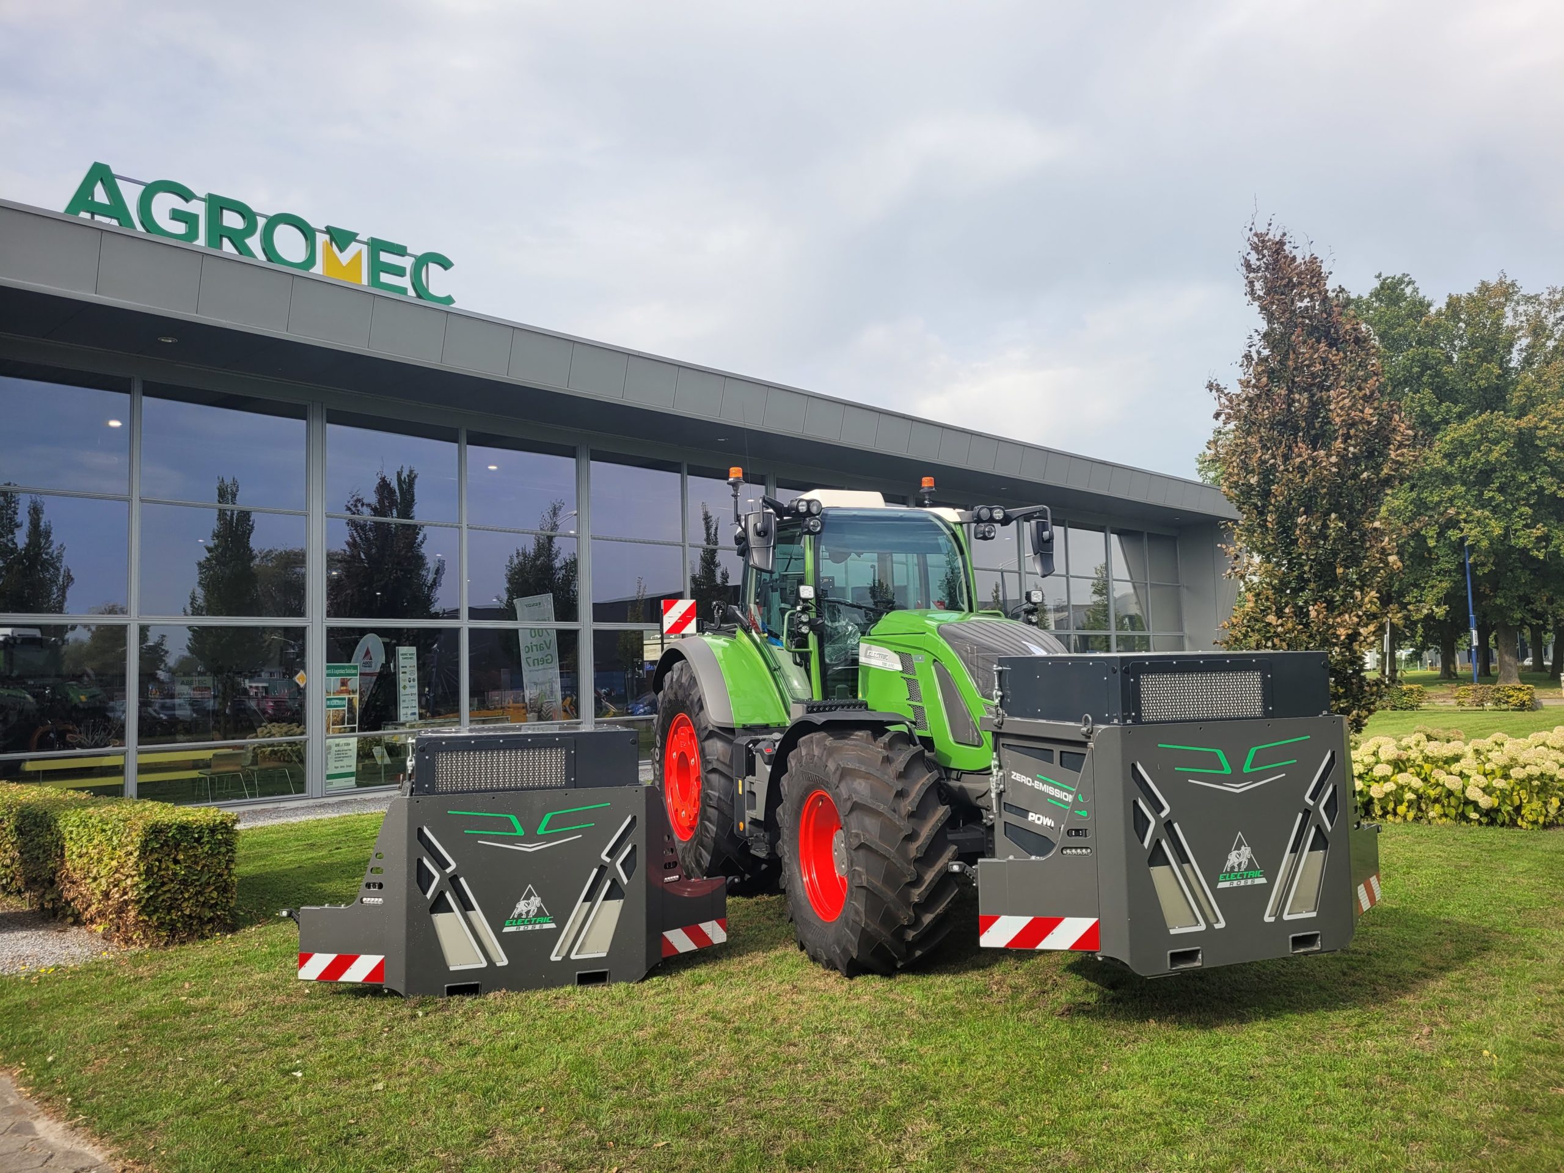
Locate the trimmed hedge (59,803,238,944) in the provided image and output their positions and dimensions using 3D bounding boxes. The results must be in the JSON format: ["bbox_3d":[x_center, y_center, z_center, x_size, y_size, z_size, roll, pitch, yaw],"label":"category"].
[{"bbox_3d":[-4.643,2.051,8.574,1.650,0.800,0.630,-5,-6,43],"label":"trimmed hedge"}]

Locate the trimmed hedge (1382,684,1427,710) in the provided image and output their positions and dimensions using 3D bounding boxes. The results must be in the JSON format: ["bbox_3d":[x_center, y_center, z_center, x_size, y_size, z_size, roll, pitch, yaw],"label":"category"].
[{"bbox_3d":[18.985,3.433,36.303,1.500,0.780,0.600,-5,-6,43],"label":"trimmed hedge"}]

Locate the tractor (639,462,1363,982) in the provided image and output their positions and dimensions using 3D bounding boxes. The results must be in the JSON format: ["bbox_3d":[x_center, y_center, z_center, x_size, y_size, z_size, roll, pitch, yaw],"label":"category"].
[{"bbox_3d":[0.986,0.628,8.157,2.520,3.280,6.020,0,-4,-21],"label":"tractor"}]

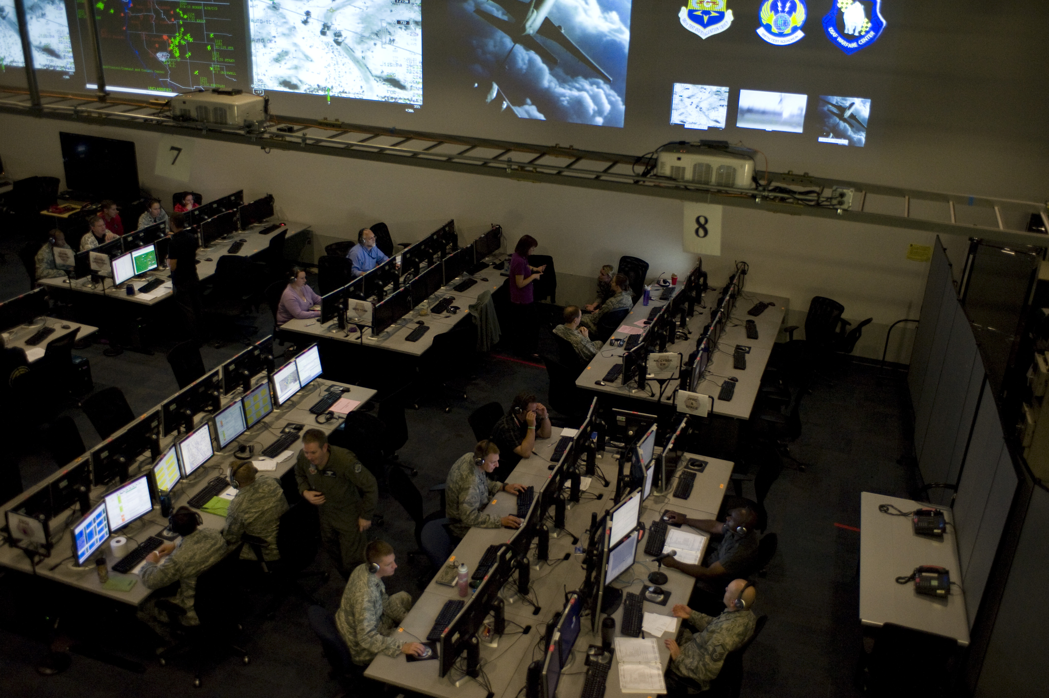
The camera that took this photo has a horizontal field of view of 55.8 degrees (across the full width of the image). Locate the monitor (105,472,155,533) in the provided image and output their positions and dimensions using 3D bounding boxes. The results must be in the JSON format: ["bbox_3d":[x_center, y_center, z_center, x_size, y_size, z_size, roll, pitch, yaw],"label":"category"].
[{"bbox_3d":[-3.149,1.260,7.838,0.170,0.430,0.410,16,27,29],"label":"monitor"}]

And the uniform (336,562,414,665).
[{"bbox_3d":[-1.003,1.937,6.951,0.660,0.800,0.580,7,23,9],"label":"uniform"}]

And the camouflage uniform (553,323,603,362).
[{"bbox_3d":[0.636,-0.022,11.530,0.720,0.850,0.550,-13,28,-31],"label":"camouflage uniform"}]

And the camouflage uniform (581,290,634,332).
[{"bbox_3d":[1.058,-0.503,12.943,0.660,0.860,0.480,13,27,22],"label":"camouflage uniform"}]

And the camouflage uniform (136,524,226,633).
[{"bbox_3d":[-2.514,1.765,7.319,0.700,0.900,0.620,11,24,19],"label":"camouflage uniform"}]

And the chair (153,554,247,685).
[{"bbox_3d":[-2.435,1.904,7.498,0.670,1.040,0.660,10,25,17],"label":"chair"}]

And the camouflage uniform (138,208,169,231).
[{"bbox_3d":[-5.507,-1.668,14.860,0.550,0.750,0.540,13,25,22],"label":"camouflage uniform"}]

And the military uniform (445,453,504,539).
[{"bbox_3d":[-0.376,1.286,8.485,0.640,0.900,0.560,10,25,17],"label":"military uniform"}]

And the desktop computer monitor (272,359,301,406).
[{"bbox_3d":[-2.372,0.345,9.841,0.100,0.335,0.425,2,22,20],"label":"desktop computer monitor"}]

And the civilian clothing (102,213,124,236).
[{"bbox_3d":[-6.034,-1.730,14.554,0.340,0.580,0.500,19,30,33],"label":"civilian clothing"}]

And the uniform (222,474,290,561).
[{"bbox_3d":[-2.140,1.441,7.950,0.600,0.800,0.560,13,25,22],"label":"uniform"}]

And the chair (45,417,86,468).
[{"bbox_3d":[-4.065,1.117,9.037,0.600,0.960,0.600,10,24,16],"label":"chair"}]

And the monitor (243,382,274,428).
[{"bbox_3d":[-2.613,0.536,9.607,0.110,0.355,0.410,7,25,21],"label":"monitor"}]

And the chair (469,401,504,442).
[{"bbox_3d":[-0.151,1.115,9.602,0.660,1.050,0.660,17,29,29],"label":"chair"}]

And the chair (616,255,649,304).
[{"bbox_3d":[1.288,-0.627,13.524,0.660,1.060,0.660,19,29,33],"label":"chair"}]

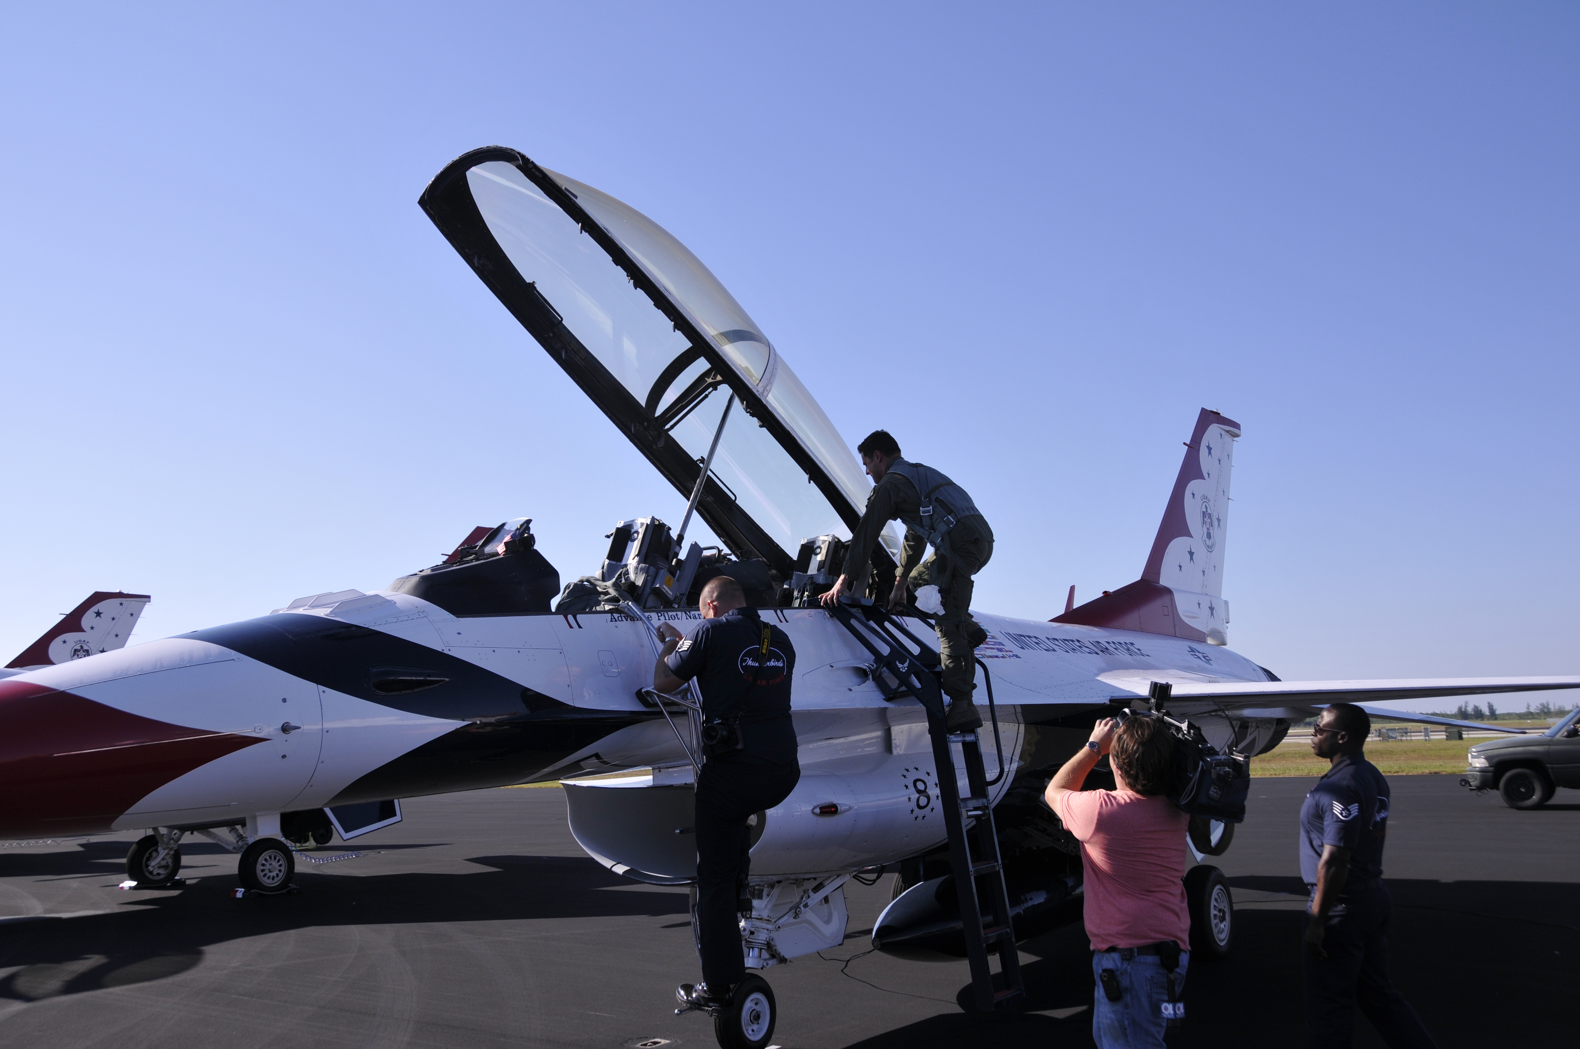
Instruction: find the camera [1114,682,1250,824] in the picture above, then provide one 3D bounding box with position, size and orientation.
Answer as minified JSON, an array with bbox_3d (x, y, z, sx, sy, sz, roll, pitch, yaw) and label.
[{"bbox_3d":[1.203,0.694,4.050,0.250,0.350,0.540,2,10,-21],"label":"camera"}]

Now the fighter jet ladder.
[{"bbox_3d":[0.718,1.399,6.960,0.950,2.120,0.480,-8,-11,34],"label":"fighter jet ladder"}]

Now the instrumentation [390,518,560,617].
[{"bbox_3d":[-1.414,0.181,5.683,0.620,0.500,0.820,-8,-11,34],"label":"instrumentation"}]

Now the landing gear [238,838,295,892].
[{"bbox_3d":[-6.167,4.045,15.562,0.220,0.650,0.650,-8,-11,33],"label":"landing gear"}]

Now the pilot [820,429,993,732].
[{"bbox_3d":[0.688,0.291,7.124,0.900,1.690,0.580,-8,-11,34],"label":"pilot"}]

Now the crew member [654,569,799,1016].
[{"bbox_3d":[-0.266,1.062,5.447,0.530,1.740,0.600,7,-13,-44],"label":"crew member"}]

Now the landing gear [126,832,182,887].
[{"bbox_3d":[-8.126,4.310,16.851,0.220,0.650,0.650,-8,-11,33],"label":"landing gear"}]

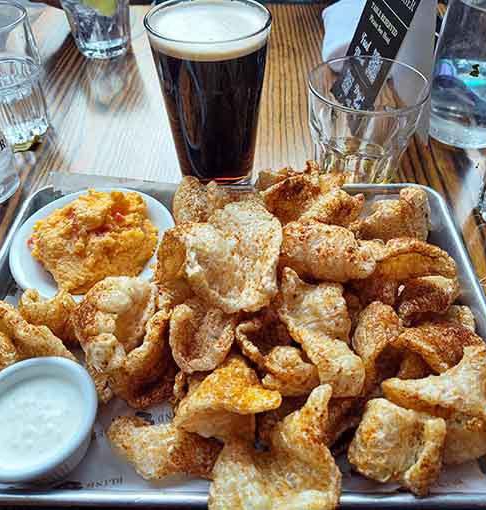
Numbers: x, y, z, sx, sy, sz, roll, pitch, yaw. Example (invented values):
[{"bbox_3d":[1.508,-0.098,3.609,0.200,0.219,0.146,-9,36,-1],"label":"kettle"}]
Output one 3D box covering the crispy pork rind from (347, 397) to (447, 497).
[{"bbox_3d":[0.078,0.099,0.231,0.046,0.033,0.042,0,48,1],"label":"crispy pork rind"}]

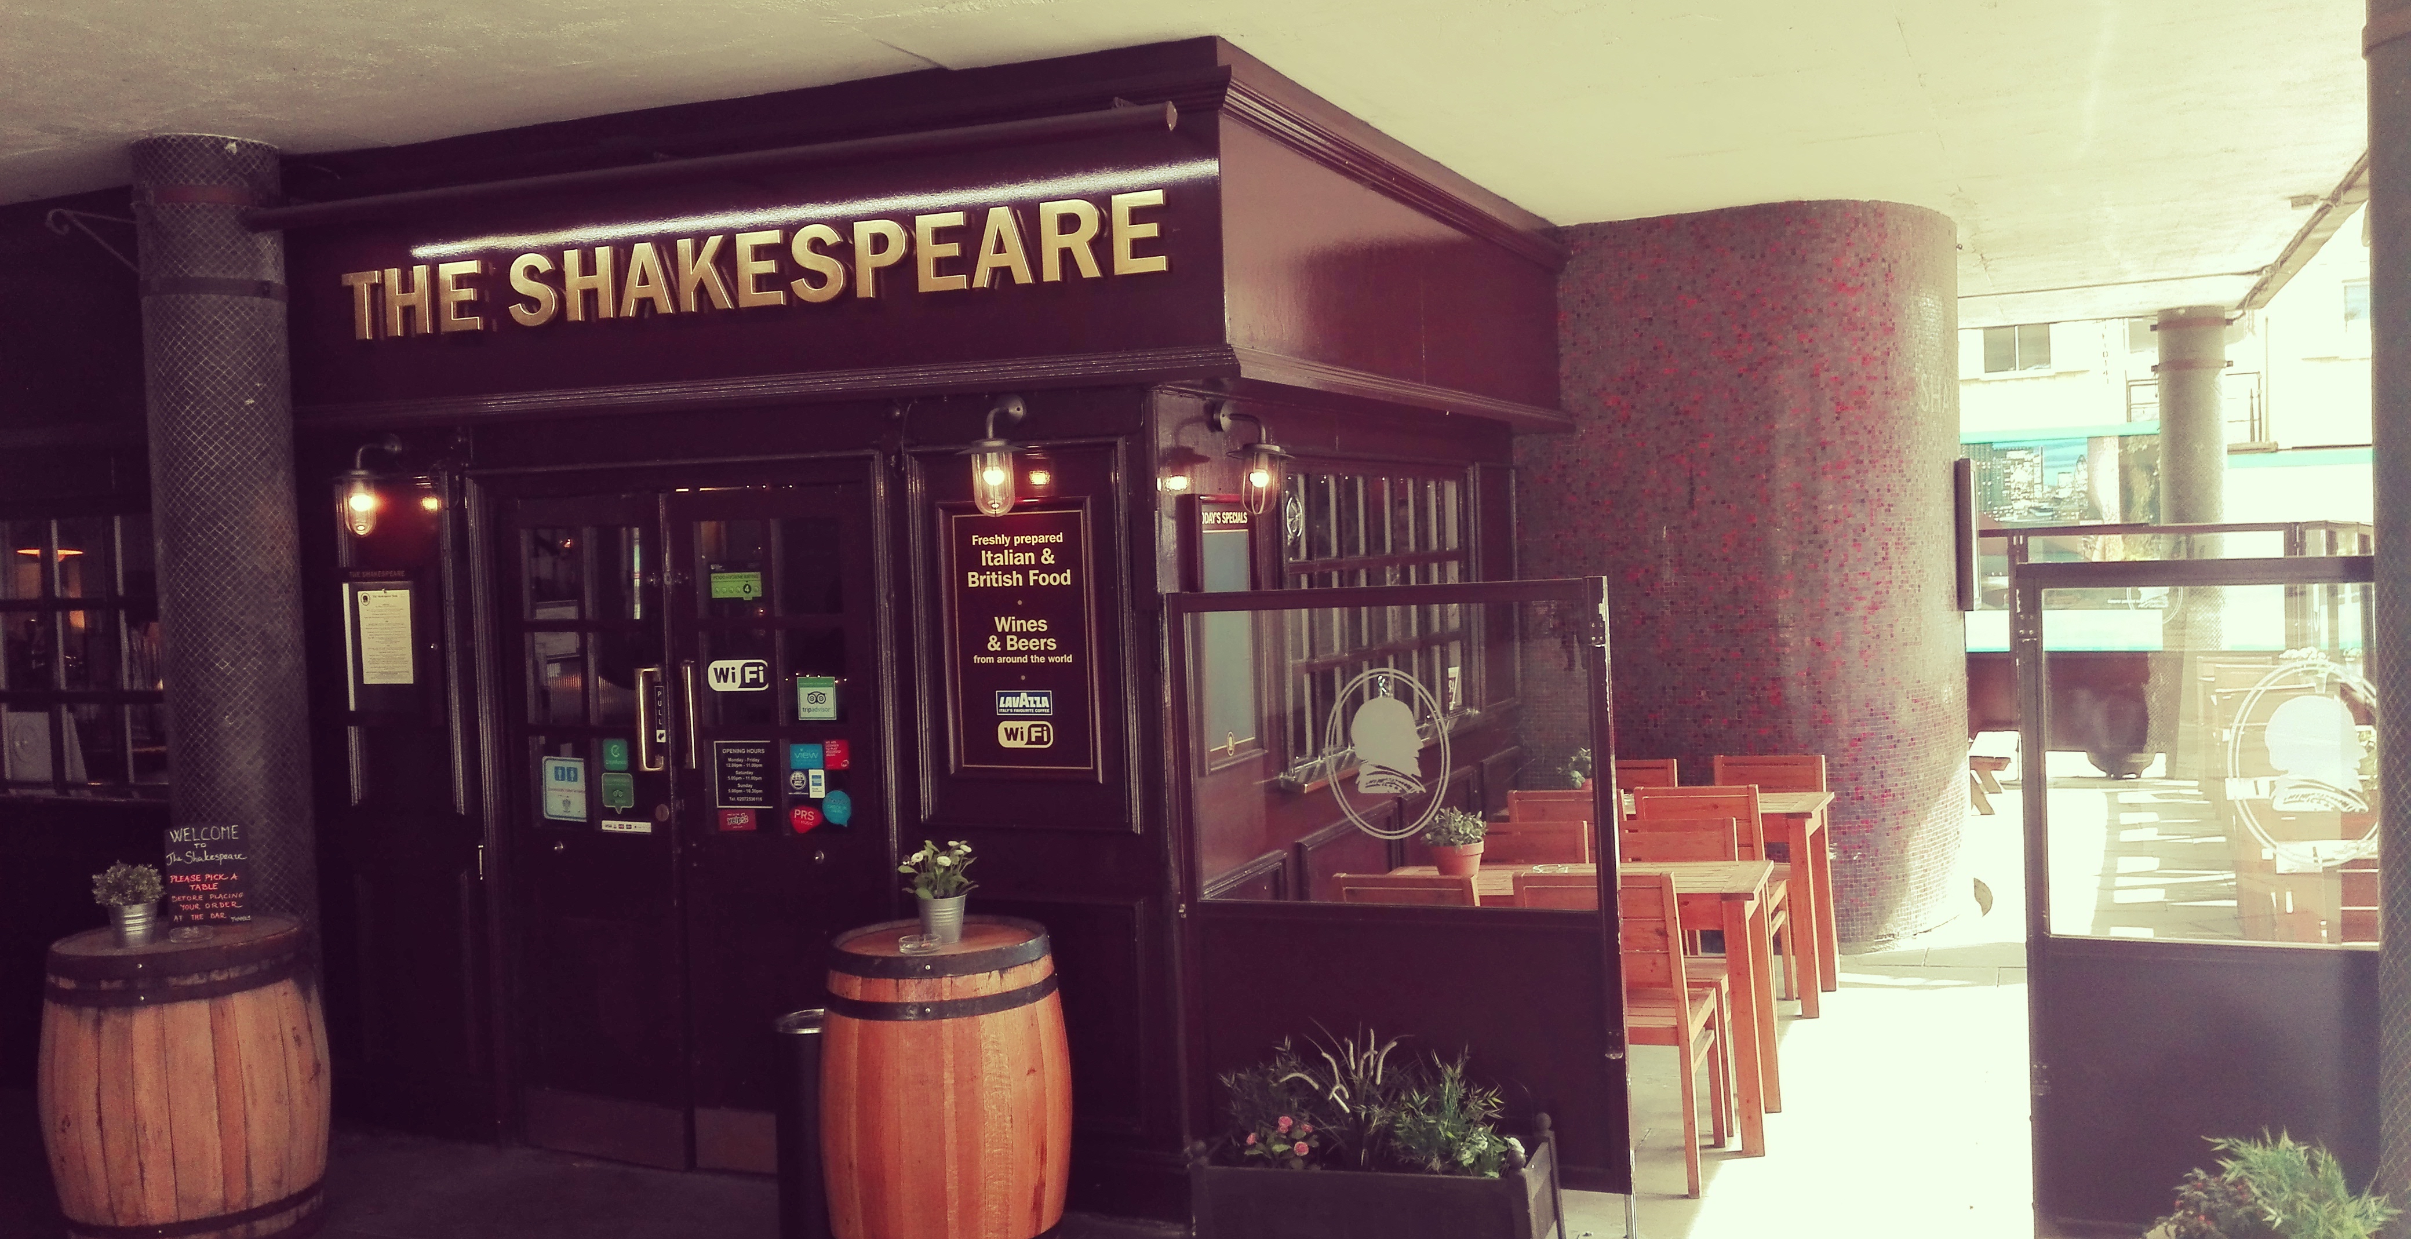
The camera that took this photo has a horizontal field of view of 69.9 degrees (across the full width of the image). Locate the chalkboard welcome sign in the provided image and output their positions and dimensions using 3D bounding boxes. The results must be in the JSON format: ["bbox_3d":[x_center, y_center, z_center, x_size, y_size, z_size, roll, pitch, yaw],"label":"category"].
[{"bbox_3d":[-2.830,0.733,4.906,0.215,0.275,0.030,-2,-4,-8],"label":"chalkboard welcome sign"}]

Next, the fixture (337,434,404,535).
[{"bbox_3d":[-2.647,-0.422,5.441,0.175,0.320,0.235,-2,2,20],"label":"fixture"}]

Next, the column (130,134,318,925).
[{"bbox_3d":[-2.949,0.139,5.243,0.380,3.112,0.380,-2,2,0],"label":"column"}]

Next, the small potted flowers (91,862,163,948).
[{"bbox_3d":[-2.924,0.771,4.689,0.170,0.220,0.170,-2,2,0],"label":"small potted flowers"}]

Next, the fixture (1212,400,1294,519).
[{"bbox_3d":[0.142,-0.452,4.872,0.205,0.319,0.181,-1,3,26],"label":"fixture"}]

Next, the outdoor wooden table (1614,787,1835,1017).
[{"bbox_3d":[1.835,1.114,6.806,1.220,0.765,0.570,-5,0,28],"label":"outdoor wooden table"}]

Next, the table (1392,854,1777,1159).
[{"bbox_3d":[1.130,1.170,5.330,1.190,0.745,0.570,-4,0,24],"label":"table"}]

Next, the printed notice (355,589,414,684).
[{"bbox_3d":[-2.576,0.059,5.431,0.208,0.297,0.015,-1,3,18],"label":"printed notice"}]

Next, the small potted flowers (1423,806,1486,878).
[{"bbox_3d":[0.800,0.716,5.520,0.195,0.235,0.195,-2,2,0],"label":"small potted flowers"}]

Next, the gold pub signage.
[{"bbox_3d":[-1.287,-0.923,4.593,2.534,0.198,0.040,-1,3,18],"label":"gold pub signage"}]

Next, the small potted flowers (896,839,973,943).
[{"bbox_3d":[-0.701,0.706,4.503,0.188,0.267,0.188,-2,3,0],"label":"small potted flowers"}]

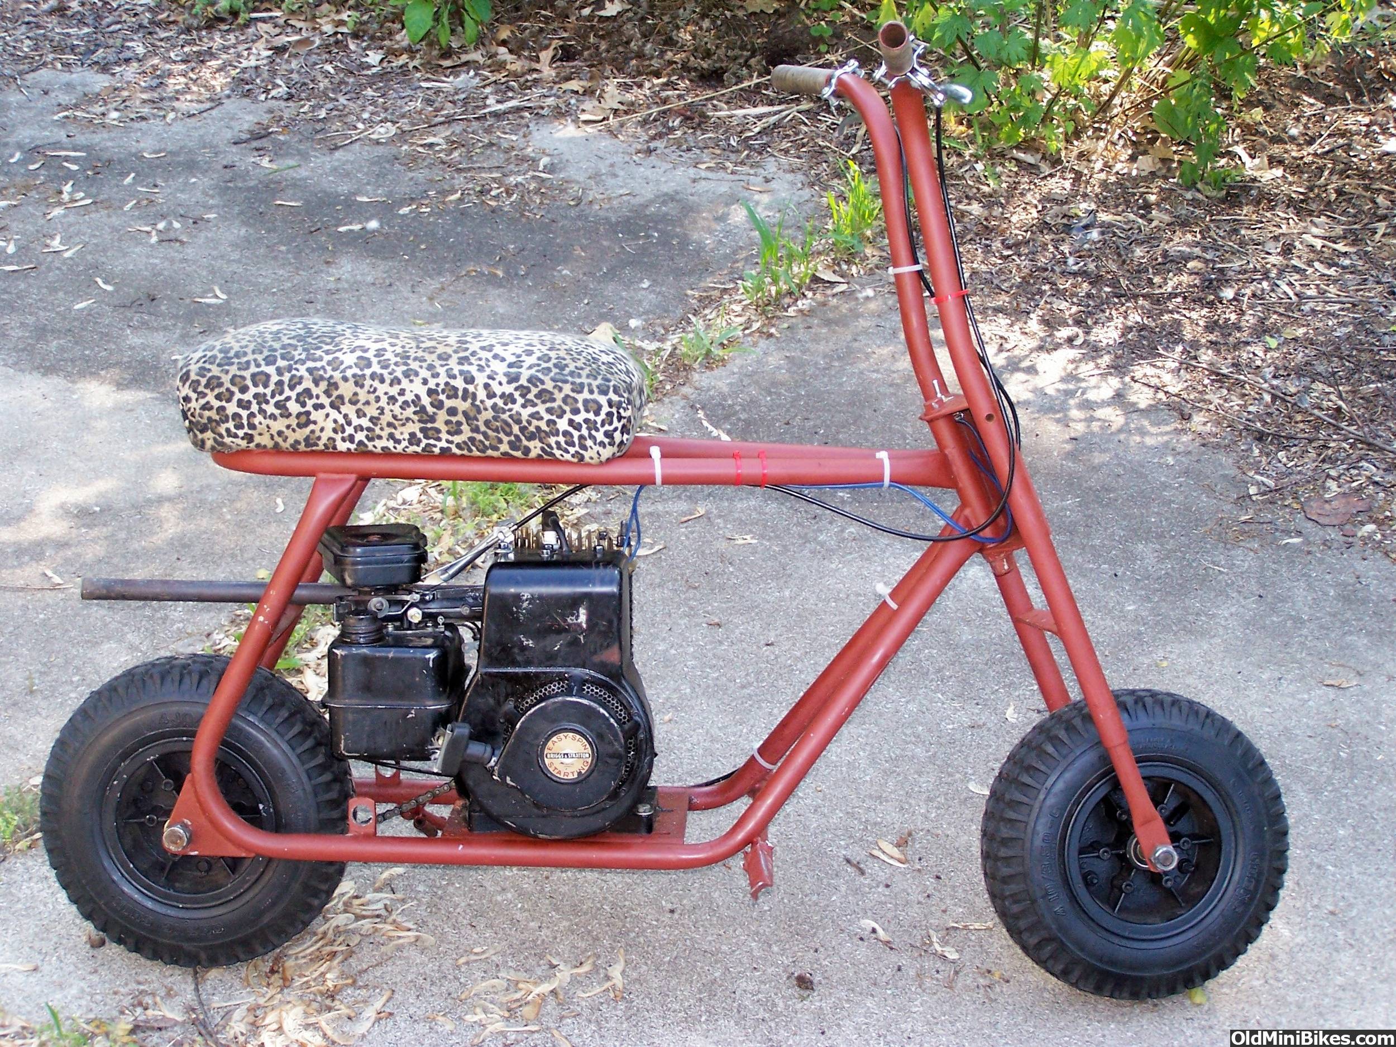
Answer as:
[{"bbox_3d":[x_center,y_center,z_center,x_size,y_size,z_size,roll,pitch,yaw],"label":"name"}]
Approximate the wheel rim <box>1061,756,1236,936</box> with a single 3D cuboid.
[{"bbox_3d":[0.444,0.325,2.741,0.180,0.180,0.090,0,3,-10],"label":"wheel rim"}]

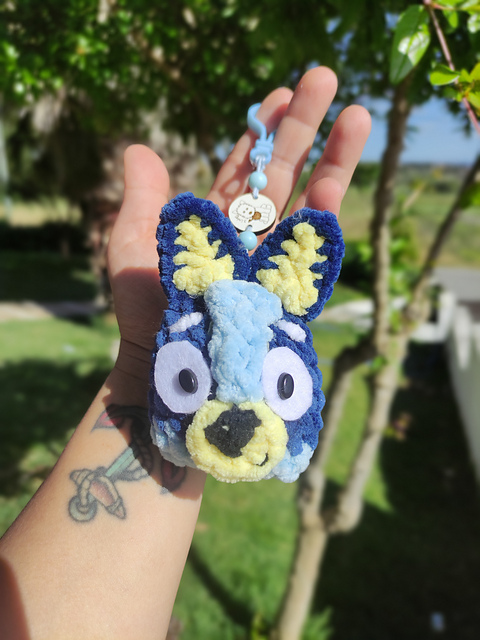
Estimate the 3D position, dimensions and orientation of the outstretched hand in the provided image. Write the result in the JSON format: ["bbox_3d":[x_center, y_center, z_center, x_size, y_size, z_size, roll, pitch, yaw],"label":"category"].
[{"bbox_3d":[-0.006,-0.046,0.224,0.110,0.166,0.060,21,-12,2],"label":"outstretched hand"}]

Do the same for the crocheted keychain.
[{"bbox_3d":[0.005,-0.019,0.205,0.081,0.172,0.047,3,-12,2],"label":"crocheted keychain"}]

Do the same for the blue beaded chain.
[{"bbox_3d":[0.006,-0.066,0.215,0.019,0.076,0.013,6,-19,2],"label":"blue beaded chain"}]

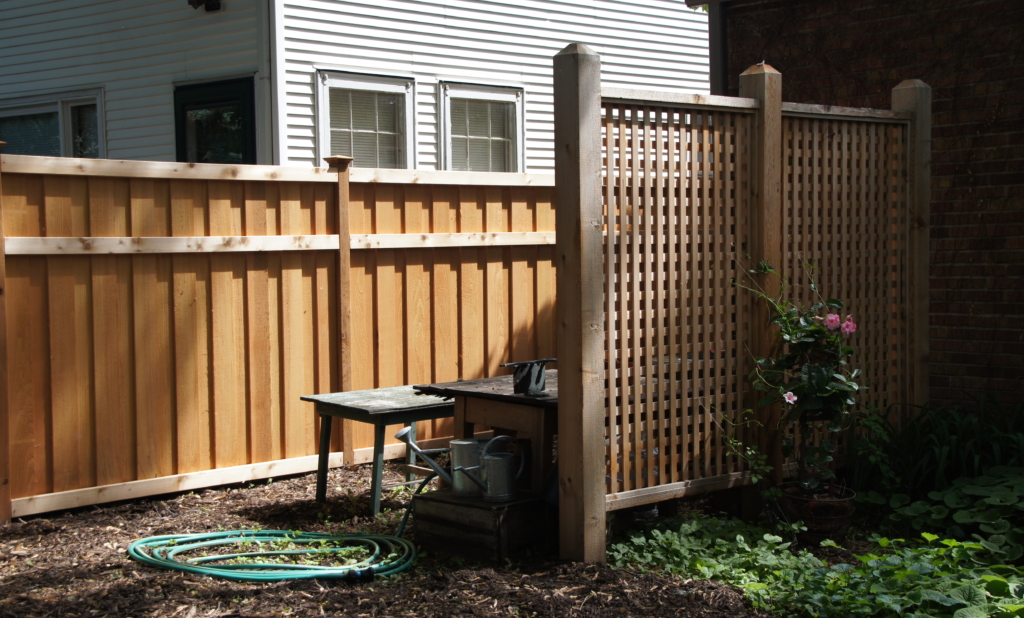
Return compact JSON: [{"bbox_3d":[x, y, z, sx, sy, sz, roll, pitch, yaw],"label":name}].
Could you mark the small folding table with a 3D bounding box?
[{"bbox_3d":[-0.610,0.747,7.825,0.740,0.549,0.739,-3,4,-35],"label":"small folding table"}]

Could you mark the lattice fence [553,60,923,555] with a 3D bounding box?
[{"bbox_3d":[1.218,-0.077,7.072,2.670,2.168,0.140,-4,5,-43],"label":"lattice fence"}]

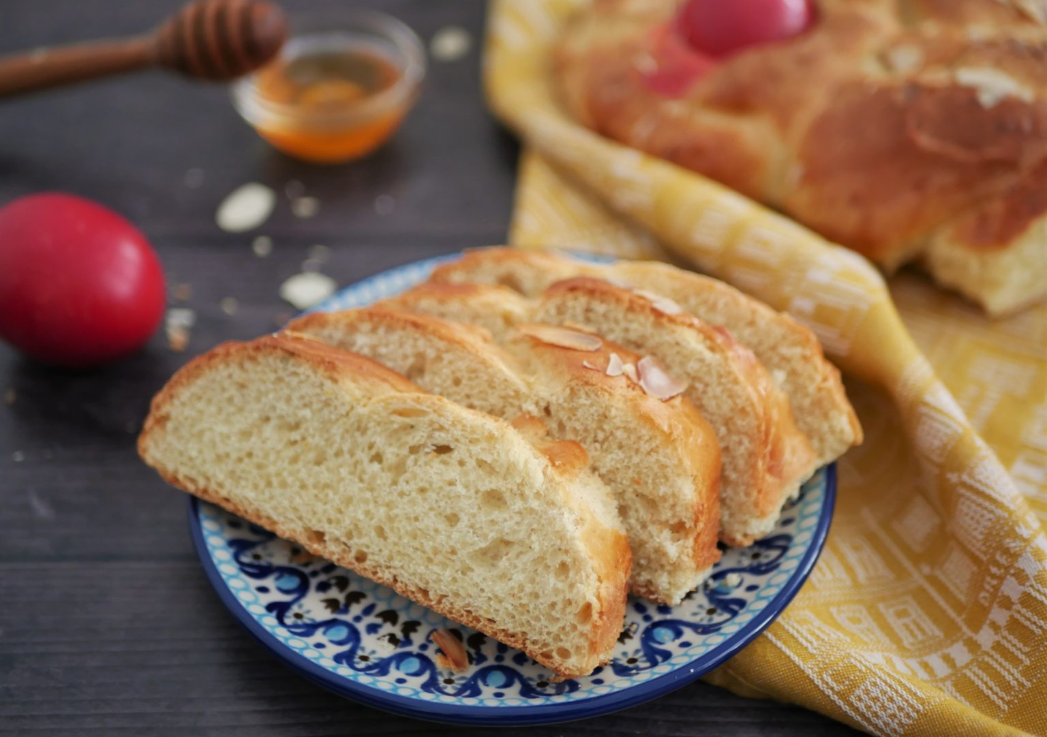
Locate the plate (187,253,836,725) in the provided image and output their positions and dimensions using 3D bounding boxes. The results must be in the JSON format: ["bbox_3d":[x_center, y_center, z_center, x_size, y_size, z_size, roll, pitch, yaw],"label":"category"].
[{"bbox_3d":[-0.003,0.027,0.377,0.157,0.020,0.157,0,44,0],"label":"plate"}]

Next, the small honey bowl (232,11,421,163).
[{"bbox_3d":[-0.062,-0.086,0.489,0.062,0.027,0.062,0,44,0],"label":"small honey bowl"}]

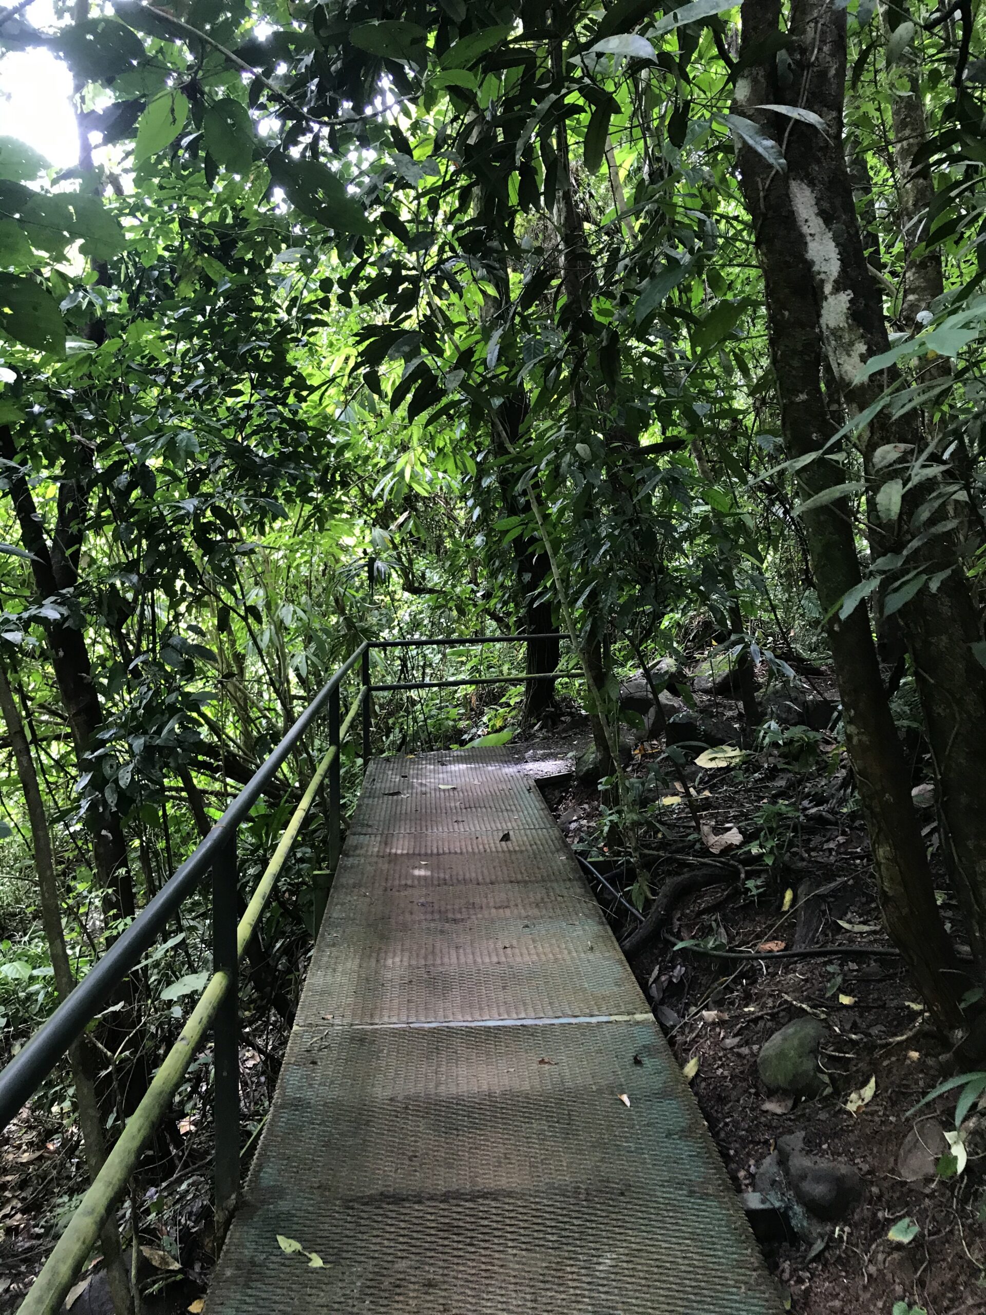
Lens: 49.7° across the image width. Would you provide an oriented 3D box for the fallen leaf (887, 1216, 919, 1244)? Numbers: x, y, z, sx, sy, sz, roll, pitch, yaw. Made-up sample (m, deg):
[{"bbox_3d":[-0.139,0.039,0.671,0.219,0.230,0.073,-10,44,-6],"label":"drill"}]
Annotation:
[{"bbox_3d":[1.011,1.410,2.613,0.080,0.022,0.058,-22,11,-28],"label":"fallen leaf"}]

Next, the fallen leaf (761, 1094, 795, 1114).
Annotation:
[{"bbox_3d":[0.885,1.362,3.249,0.105,0.030,0.090,-20,9,-39],"label":"fallen leaf"}]

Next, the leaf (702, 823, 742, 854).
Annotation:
[{"bbox_3d":[1.204,0.946,5.579,0.210,0.100,0.190,-7,15,1],"label":"leaf"}]

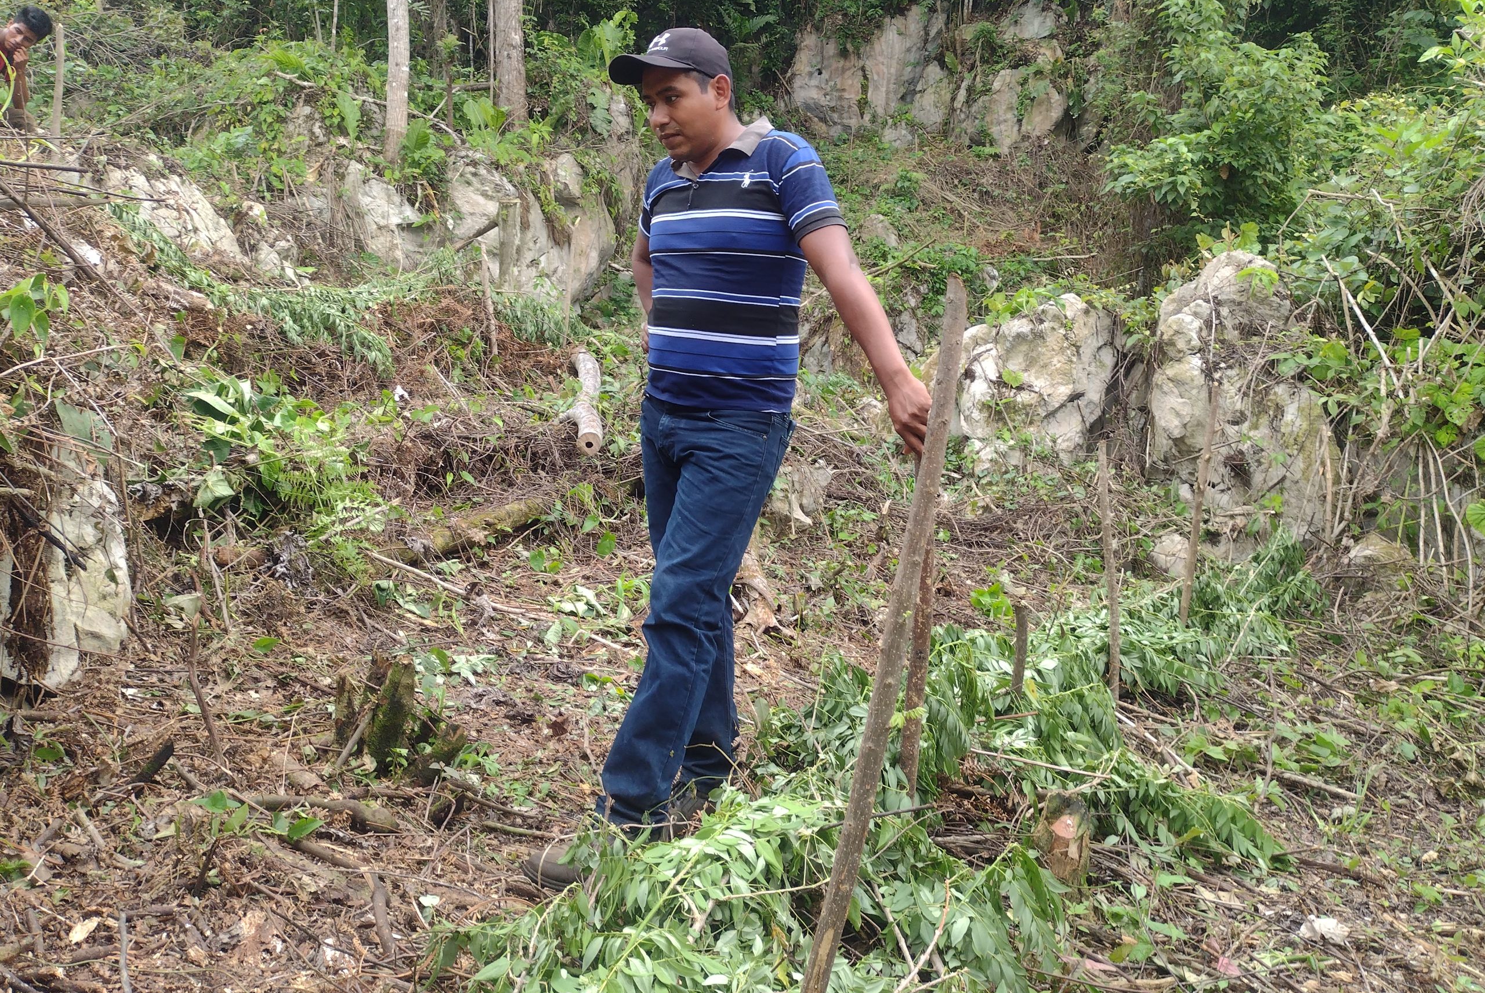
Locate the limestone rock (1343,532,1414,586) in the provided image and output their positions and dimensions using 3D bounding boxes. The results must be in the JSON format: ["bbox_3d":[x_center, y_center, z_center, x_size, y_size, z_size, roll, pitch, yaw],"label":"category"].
[{"bbox_3d":[3.351,0.339,6.100,0.350,0.260,0.280,4,8,29],"label":"limestone rock"}]

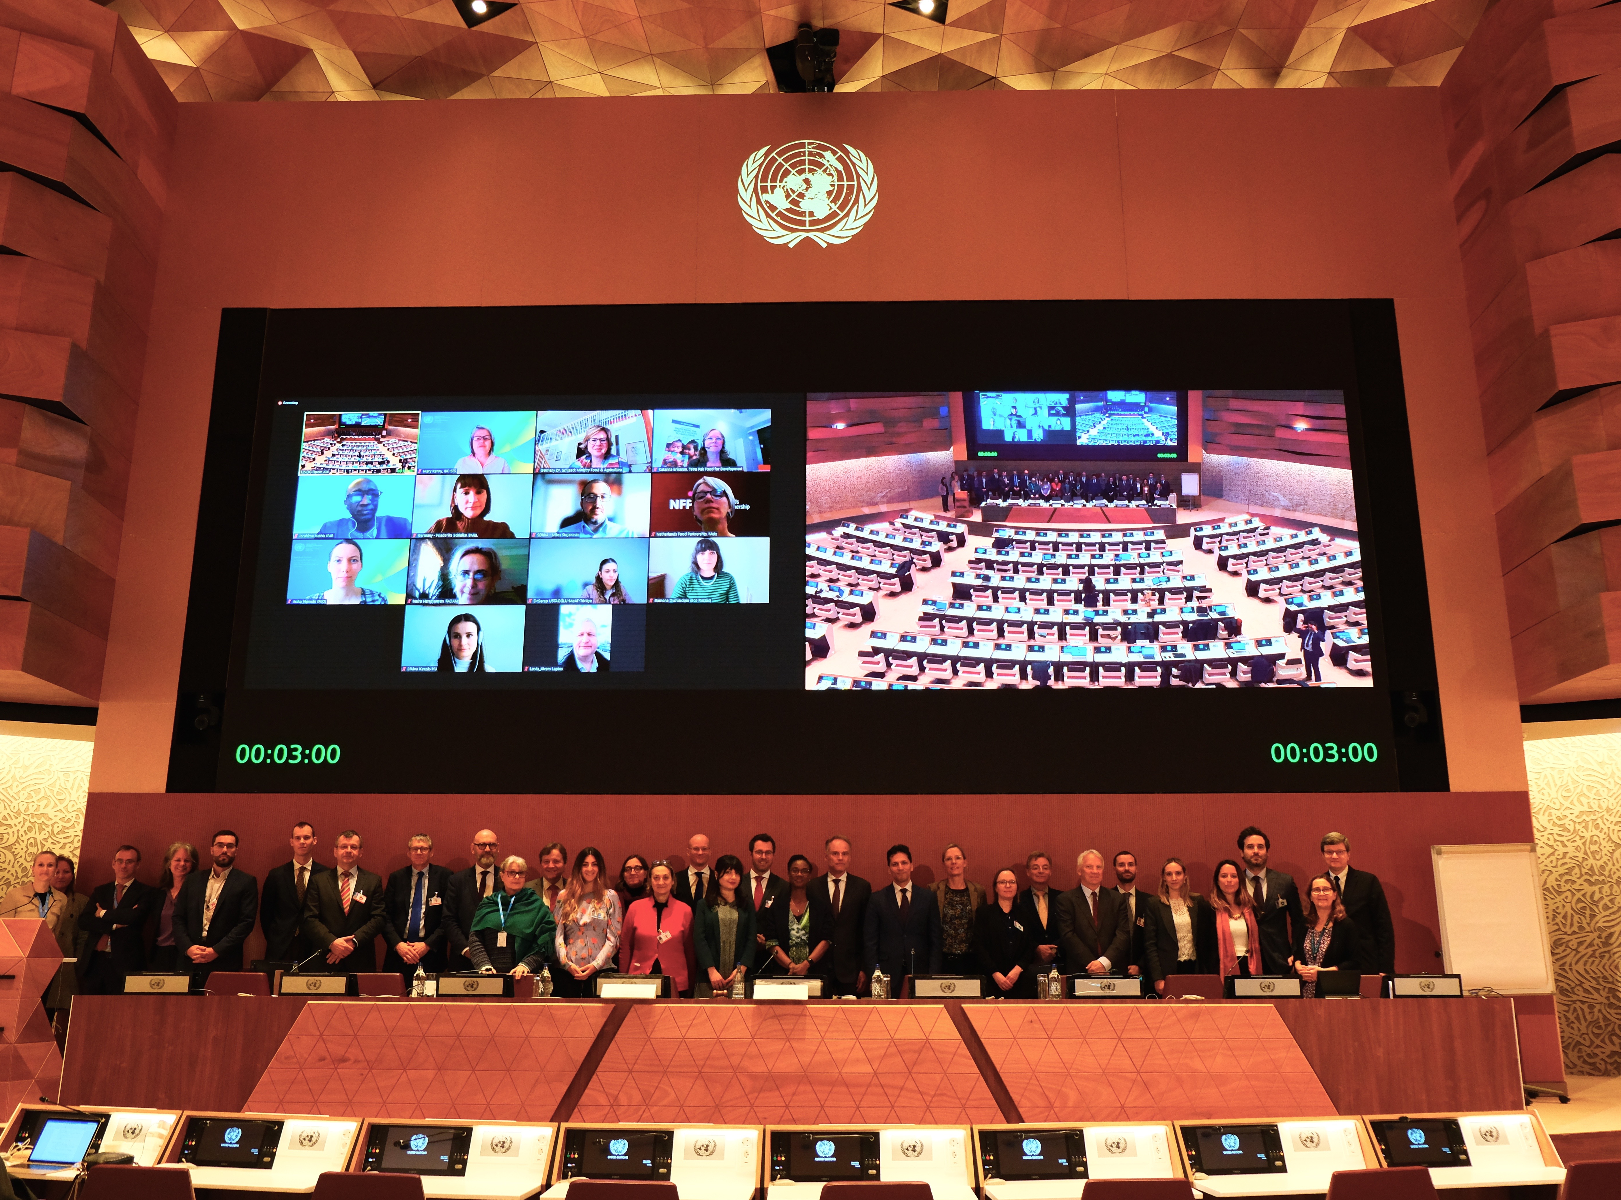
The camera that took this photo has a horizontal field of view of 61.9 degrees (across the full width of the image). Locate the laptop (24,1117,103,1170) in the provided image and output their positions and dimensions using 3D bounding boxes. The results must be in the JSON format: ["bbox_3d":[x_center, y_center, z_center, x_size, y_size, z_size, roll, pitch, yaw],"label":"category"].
[{"bbox_3d":[-3.459,2.482,6.127,0.305,0.189,0.264,-4,-15,16],"label":"laptop"}]

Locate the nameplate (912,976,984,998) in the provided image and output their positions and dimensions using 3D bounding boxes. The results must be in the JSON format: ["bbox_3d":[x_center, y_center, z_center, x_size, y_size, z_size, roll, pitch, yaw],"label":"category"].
[{"bbox_3d":[0.825,2.316,8.080,0.430,0.130,0.050,0,-14,1],"label":"nameplate"}]

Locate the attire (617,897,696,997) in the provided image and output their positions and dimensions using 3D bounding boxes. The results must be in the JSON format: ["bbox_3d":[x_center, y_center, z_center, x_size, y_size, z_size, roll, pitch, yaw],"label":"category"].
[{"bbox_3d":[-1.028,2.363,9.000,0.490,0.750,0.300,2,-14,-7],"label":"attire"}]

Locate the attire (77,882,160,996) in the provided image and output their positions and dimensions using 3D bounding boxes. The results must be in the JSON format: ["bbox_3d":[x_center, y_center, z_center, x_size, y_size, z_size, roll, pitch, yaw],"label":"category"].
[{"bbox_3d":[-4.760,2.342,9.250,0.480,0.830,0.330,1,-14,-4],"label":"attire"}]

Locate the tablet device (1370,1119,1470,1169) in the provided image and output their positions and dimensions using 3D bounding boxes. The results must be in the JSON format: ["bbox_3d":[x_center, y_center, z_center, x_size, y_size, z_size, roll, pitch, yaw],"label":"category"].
[{"bbox_3d":[2.625,2.343,5.812,0.430,0.190,0.030,3,-37,-13],"label":"tablet device"}]

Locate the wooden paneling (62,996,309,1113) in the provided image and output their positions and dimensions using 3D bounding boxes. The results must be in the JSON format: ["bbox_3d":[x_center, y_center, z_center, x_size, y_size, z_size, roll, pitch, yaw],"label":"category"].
[{"bbox_3d":[-3.694,2.723,7.993,1.400,0.720,0.060,0,-14,1],"label":"wooden paneling"}]

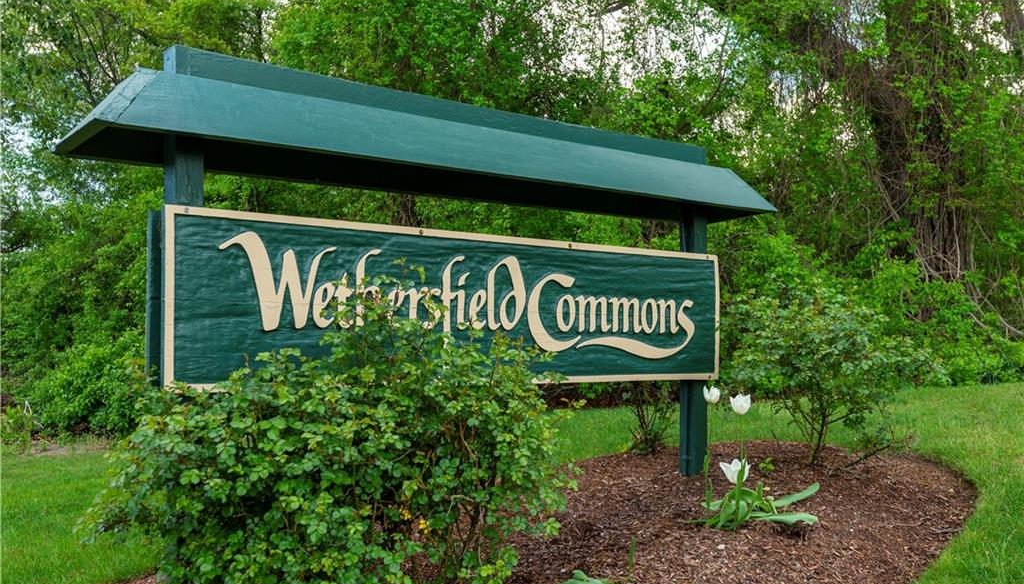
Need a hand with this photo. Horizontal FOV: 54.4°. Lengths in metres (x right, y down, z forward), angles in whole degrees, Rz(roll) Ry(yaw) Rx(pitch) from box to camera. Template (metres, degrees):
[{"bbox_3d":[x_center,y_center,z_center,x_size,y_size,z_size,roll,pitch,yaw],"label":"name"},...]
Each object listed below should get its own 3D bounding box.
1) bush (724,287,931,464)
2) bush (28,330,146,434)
[{"bbox_3d":[1.691,0.449,5.350,1.080,0.940,1.000,0,-3,0],"label":"bush"},{"bbox_3d":[-3.718,0.809,8.800,1.100,0.930,1.000,0,-3,0],"label":"bush"}]

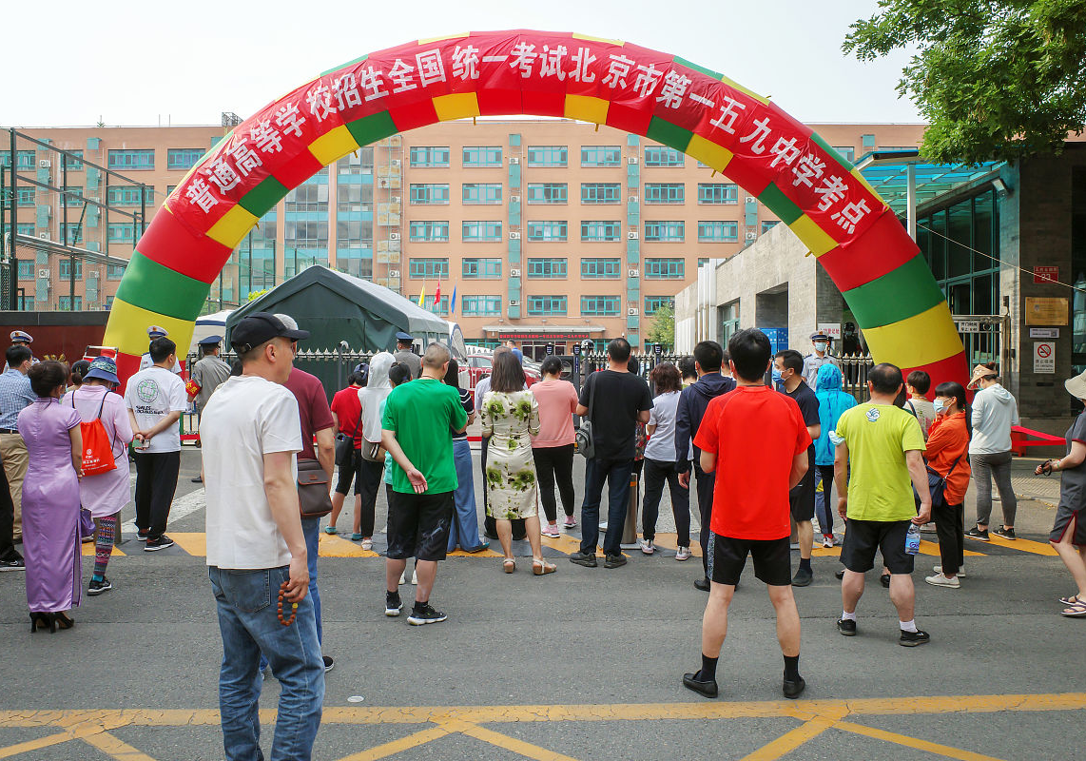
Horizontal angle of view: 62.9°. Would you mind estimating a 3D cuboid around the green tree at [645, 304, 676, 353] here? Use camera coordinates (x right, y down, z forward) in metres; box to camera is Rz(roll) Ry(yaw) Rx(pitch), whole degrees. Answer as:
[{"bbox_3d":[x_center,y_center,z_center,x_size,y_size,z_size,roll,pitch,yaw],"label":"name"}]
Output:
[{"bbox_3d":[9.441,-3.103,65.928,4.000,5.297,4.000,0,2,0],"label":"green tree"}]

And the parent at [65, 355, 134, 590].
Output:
[{"bbox_3d":[-3.082,0.646,6.154,0.500,1.629,0.420,0,1,14],"label":"parent"}]

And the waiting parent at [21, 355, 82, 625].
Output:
[{"bbox_3d":[-2.936,0.674,5.260,0.410,1.580,0.320,0,2,5],"label":"waiting parent"}]

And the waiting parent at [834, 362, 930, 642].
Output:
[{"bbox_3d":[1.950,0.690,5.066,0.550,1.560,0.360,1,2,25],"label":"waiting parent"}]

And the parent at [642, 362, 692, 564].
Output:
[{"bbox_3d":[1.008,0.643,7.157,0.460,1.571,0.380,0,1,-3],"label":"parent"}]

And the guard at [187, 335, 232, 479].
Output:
[{"bbox_3d":[-4.206,0.360,11.204,0.550,1.833,0.360,0,2,-13],"label":"guard"}]

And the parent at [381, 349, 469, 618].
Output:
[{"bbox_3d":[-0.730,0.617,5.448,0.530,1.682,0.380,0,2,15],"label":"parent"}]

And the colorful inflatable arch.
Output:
[{"bbox_3d":[-0.140,-1.940,13.700,13.600,6.500,1.350,0,1,2],"label":"colorful inflatable arch"}]

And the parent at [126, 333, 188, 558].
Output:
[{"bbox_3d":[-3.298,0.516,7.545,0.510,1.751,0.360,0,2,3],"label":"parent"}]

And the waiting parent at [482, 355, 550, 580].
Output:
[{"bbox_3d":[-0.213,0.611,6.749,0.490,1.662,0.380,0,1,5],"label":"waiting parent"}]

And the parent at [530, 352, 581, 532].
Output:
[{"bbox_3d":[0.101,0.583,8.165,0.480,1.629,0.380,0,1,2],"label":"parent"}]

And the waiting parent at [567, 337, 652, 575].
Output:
[{"bbox_3d":[0.523,0.549,6.924,0.600,1.774,0.430,0,1,-5],"label":"waiting parent"}]

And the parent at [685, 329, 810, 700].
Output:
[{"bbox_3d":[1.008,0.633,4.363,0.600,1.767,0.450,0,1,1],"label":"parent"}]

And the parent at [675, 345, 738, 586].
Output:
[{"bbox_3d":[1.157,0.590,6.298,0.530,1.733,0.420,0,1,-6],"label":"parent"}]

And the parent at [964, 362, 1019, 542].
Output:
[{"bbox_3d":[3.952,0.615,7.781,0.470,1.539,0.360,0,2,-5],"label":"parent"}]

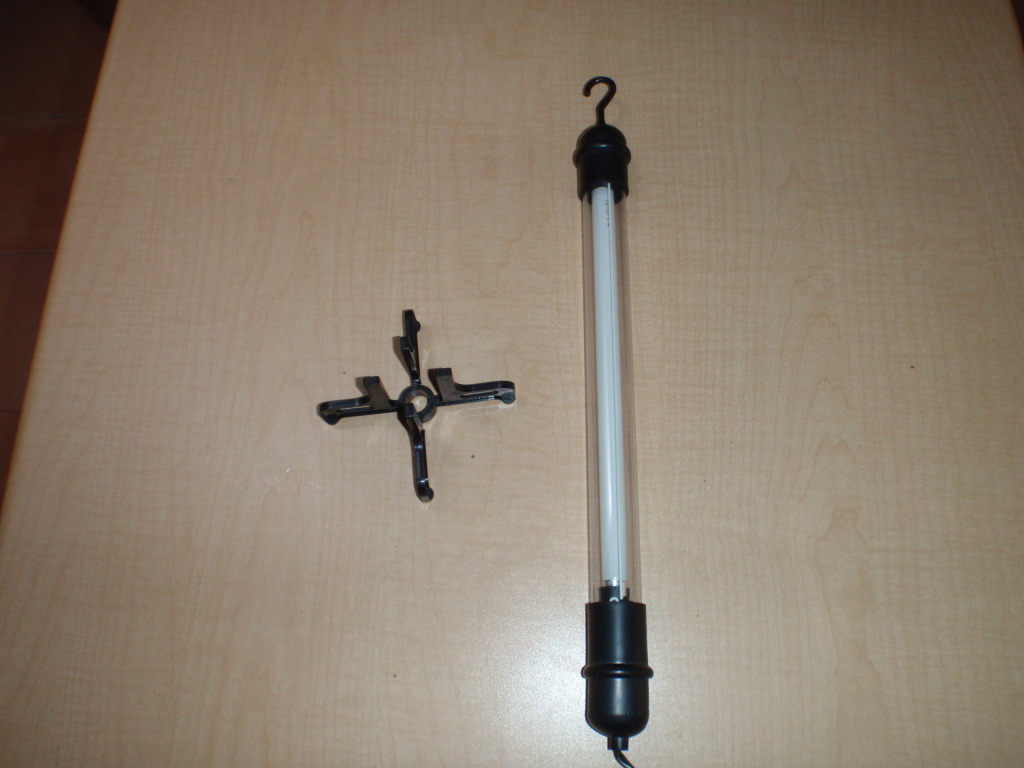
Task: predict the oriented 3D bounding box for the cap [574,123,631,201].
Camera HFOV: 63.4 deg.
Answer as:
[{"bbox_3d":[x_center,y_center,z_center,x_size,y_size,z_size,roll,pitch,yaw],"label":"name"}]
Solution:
[{"bbox_3d":[0.067,-0.163,0.614,0.043,0.043,0.061,1,69,0],"label":"cap"}]

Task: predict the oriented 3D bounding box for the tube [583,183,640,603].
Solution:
[{"bbox_3d":[0.065,-0.002,0.553,0.033,0.033,0.296,1,69,0],"label":"tube"}]

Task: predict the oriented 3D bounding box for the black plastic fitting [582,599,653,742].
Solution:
[{"bbox_3d":[0.062,0.168,0.489,0.043,0.043,0.076,1,69,0],"label":"black plastic fitting"}]

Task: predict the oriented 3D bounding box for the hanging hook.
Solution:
[{"bbox_3d":[0.067,-0.216,0.633,0.025,0.006,0.047,1,69,0],"label":"hanging hook"}]

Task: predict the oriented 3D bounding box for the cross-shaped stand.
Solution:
[{"bbox_3d":[-0.063,0.006,0.541,0.131,0.060,0.131,-6,70,-2],"label":"cross-shaped stand"}]

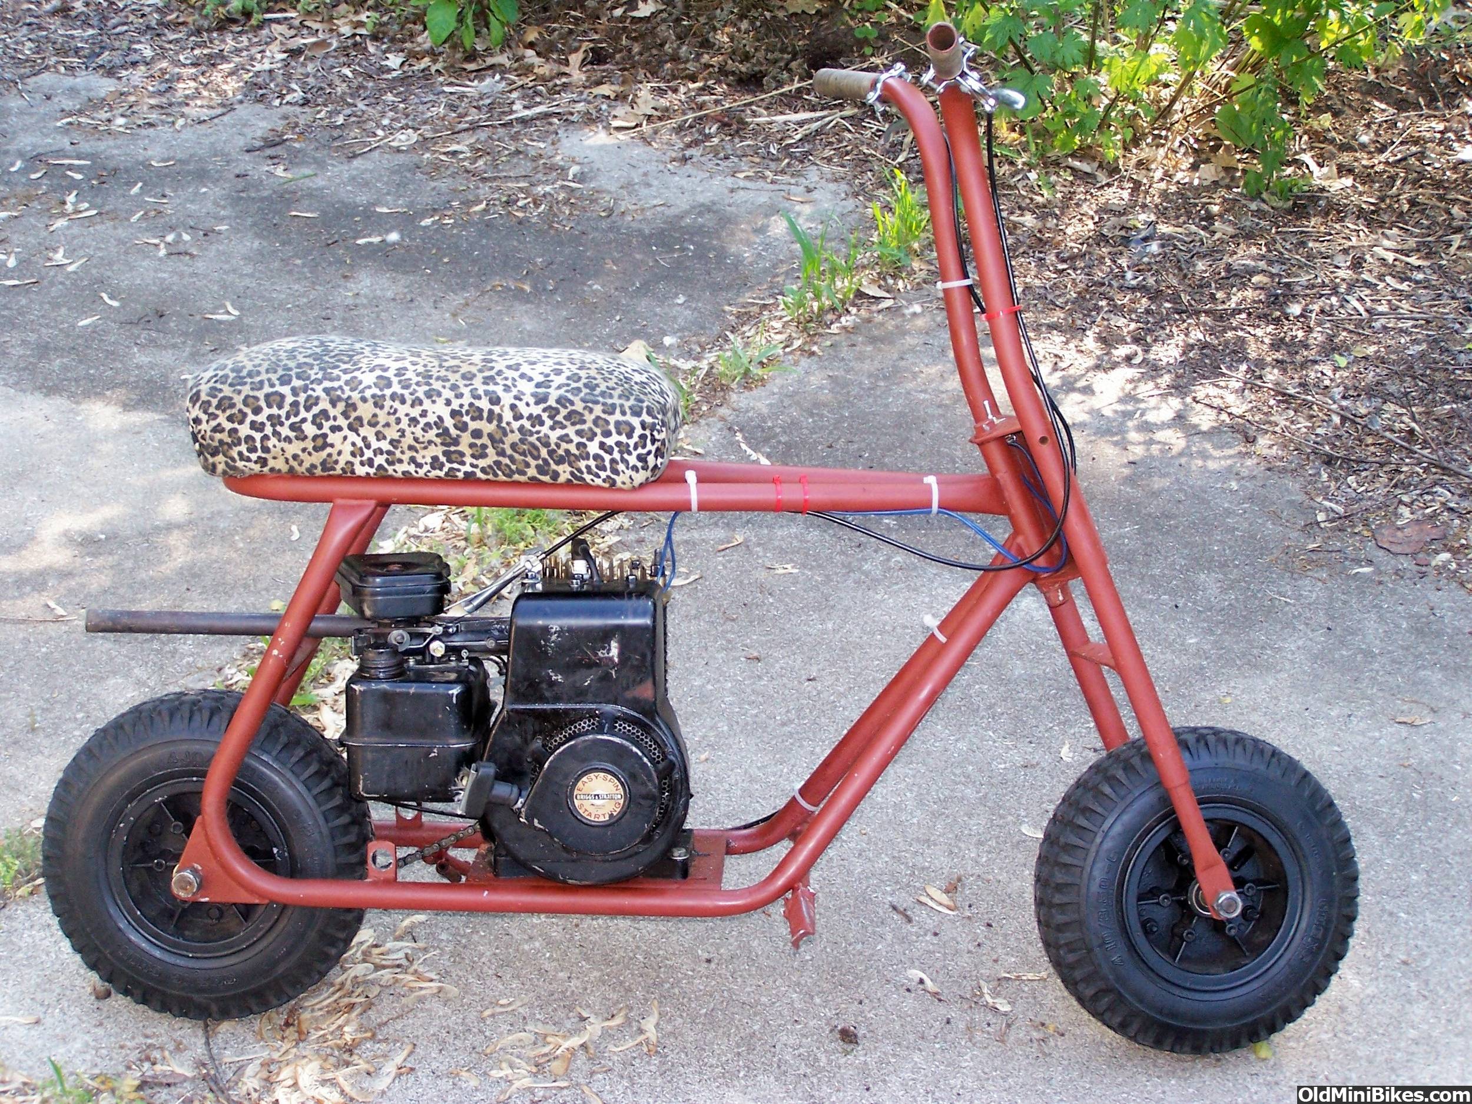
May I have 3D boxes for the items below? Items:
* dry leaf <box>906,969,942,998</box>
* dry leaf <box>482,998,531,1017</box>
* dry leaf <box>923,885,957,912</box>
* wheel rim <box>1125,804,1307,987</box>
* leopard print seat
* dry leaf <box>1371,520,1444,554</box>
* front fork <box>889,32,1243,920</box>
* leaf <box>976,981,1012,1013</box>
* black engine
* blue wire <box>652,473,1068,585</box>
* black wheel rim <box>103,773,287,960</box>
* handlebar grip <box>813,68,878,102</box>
[{"bbox_3d":[0.191,0.429,2.866,0.015,0.008,0.054,-12,25,-29],"label":"dry leaf"},{"bbox_3d":[-0.225,0.445,2.803,0.058,0.008,0.011,-15,27,-35],"label":"dry leaf"},{"bbox_3d":[0.215,0.363,3.026,0.015,0.012,0.061,-10,25,-26],"label":"dry leaf"},{"bbox_3d":[0.444,0.325,2.741,0.180,0.180,0.090,0,3,-10],"label":"wheel rim"},{"bbox_3d":[-0.276,-0.135,2.669,0.452,0.120,0.215,2,11,2],"label":"leopard print seat"},{"bbox_3d":[0.948,-0.026,4.031,0.083,0.012,0.139,19,28,36],"label":"dry leaf"},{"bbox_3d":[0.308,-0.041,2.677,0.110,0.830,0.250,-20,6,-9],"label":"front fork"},{"bbox_3d":[0.257,0.439,2.843,0.020,0.010,0.065,-8,24,-23],"label":"leaf"},{"bbox_3d":[-0.205,0.147,2.705,0.338,0.305,0.250,2,11,2],"label":"black engine"},{"bbox_3d":[0.112,-0.019,2.629,0.374,0.105,0.075,2,11,2],"label":"blue wire"},{"bbox_3d":[-0.509,0.293,2.762,0.180,0.180,0.090,2,11,3],"label":"black wheel rim"},{"bbox_3d":[0.109,-0.464,2.825,0.027,0.027,0.112,-10,13,-25],"label":"handlebar grip"}]

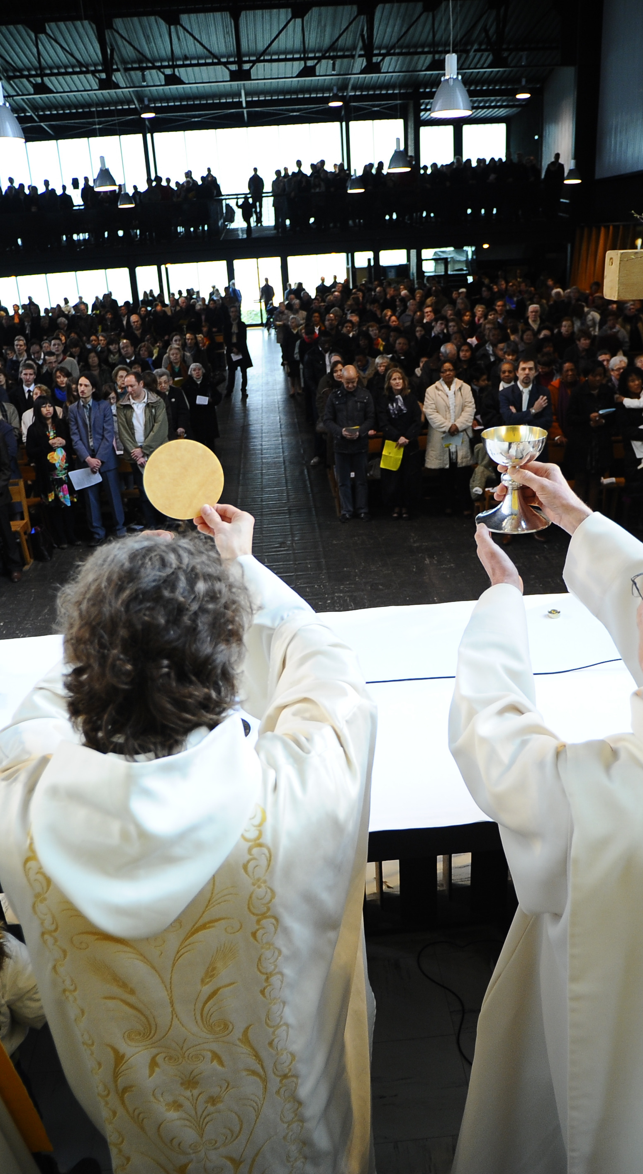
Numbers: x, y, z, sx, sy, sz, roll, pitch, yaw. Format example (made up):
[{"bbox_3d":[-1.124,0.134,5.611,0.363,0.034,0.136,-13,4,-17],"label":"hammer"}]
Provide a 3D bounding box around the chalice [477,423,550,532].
[{"bbox_3d":[0.340,-0.193,1.470,0.133,0.165,0.133,-3,22,0],"label":"chalice"}]

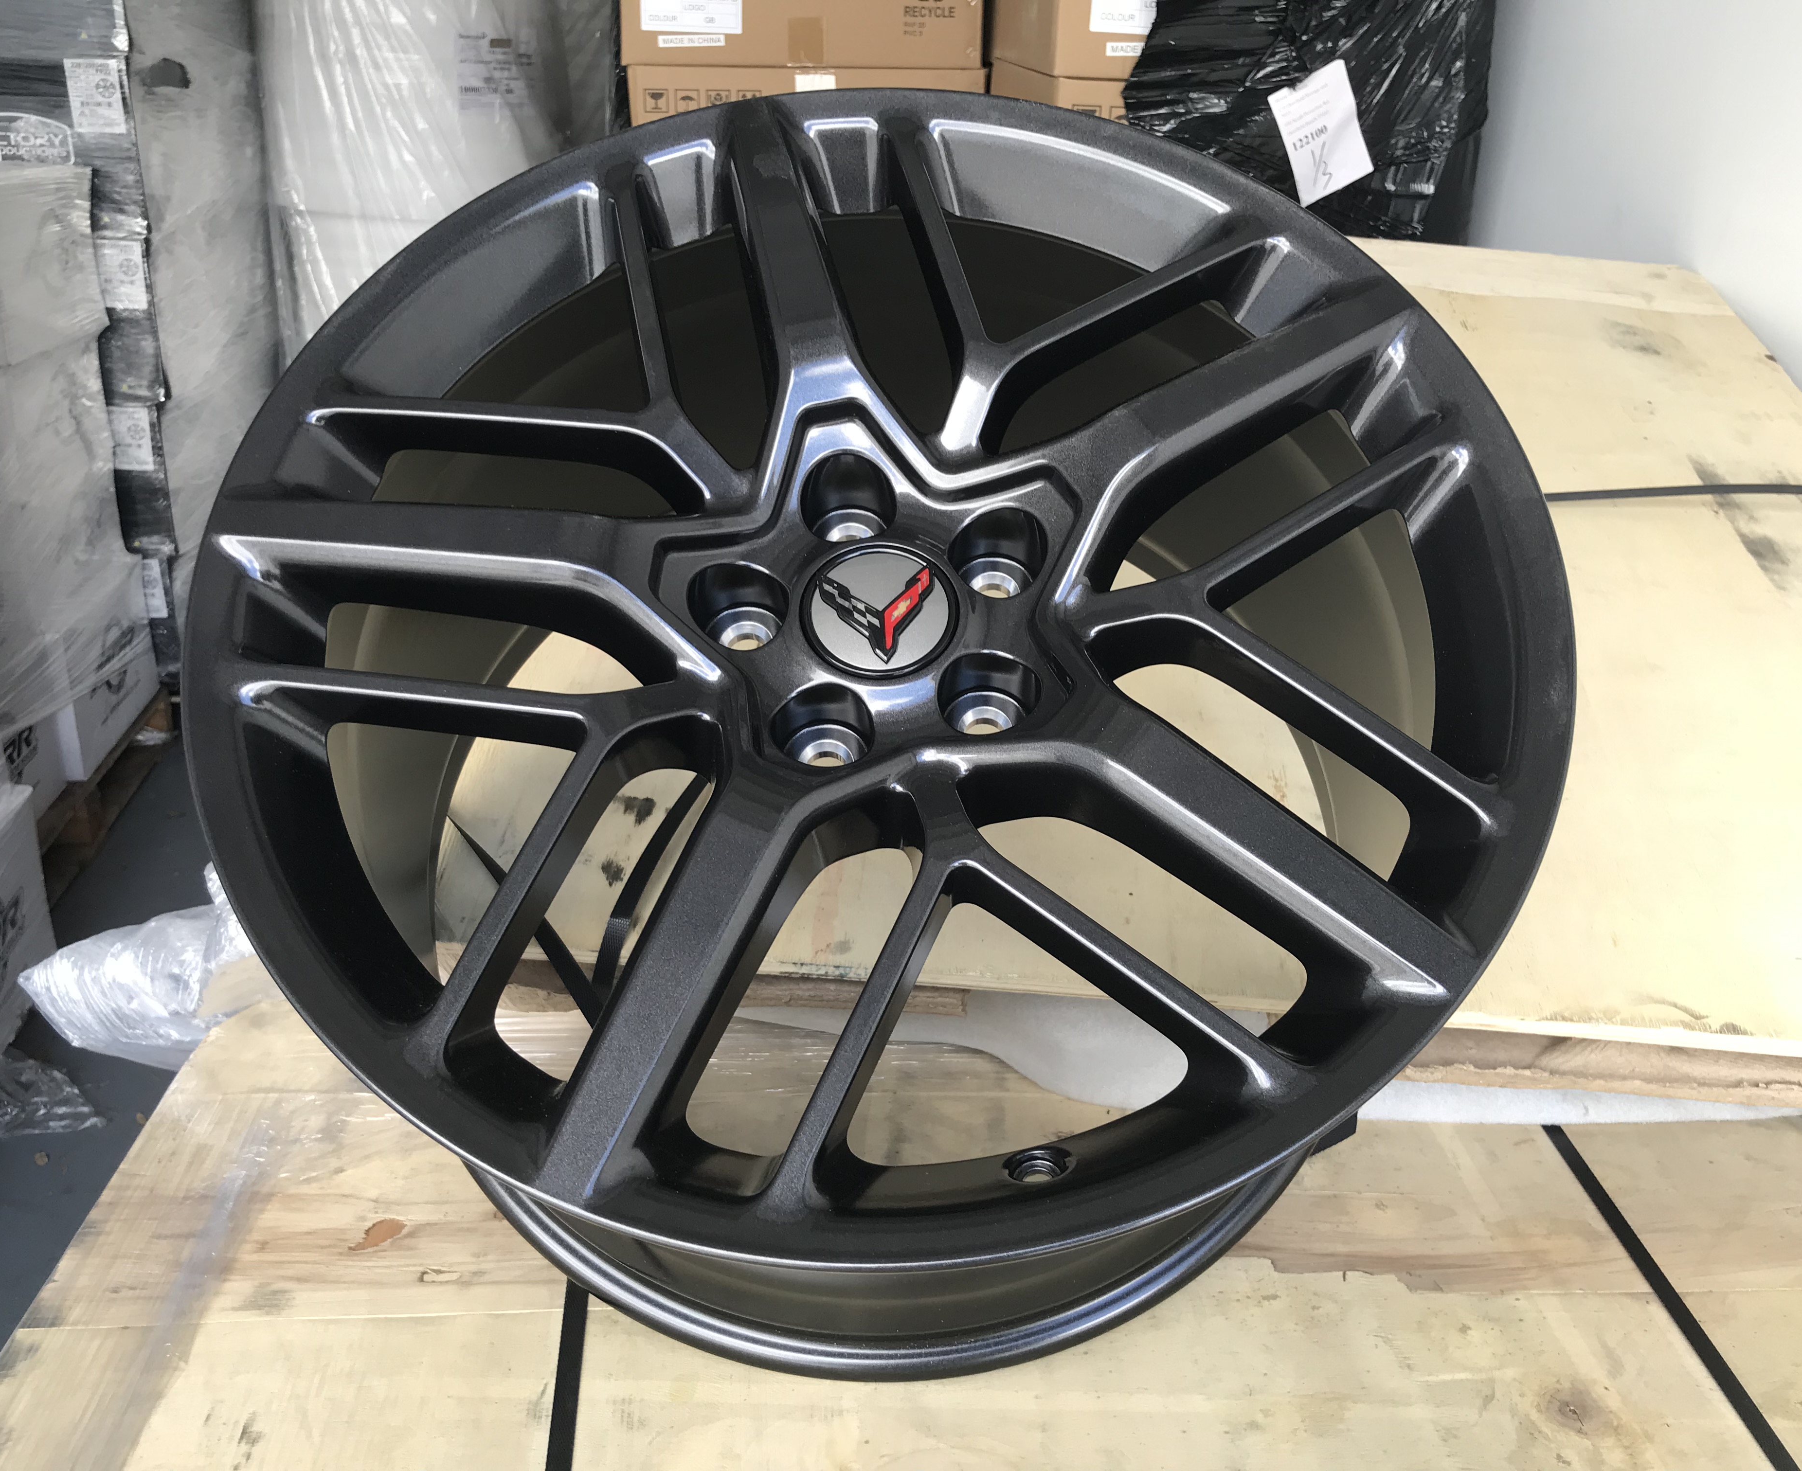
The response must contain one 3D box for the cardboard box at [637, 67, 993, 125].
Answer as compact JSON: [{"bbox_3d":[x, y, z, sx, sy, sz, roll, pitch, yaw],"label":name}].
[{"bbox_3d":[-0.161,-0.981,2.704,0.540,0.290,0.540,-2,23,-4],"label":"cardboard box"}]

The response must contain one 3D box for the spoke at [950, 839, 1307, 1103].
[{"bbox_3d":[0.079,0.085,0.573,0.138,0.026,0.017,37,68,18],"label":"spoke"}]

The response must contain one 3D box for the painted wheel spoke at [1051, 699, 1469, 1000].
[{"bbox_3d":[0.134,0.044,0.592,0.162,0.030,0.038,37,68,18],"label":"painted wheel spoke"}]

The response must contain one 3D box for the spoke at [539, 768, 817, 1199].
[{"bbox_3d":[-0.081,0.090,0.568,0.038,0.030,0.162,20,64,11],"label":"spoke"}]

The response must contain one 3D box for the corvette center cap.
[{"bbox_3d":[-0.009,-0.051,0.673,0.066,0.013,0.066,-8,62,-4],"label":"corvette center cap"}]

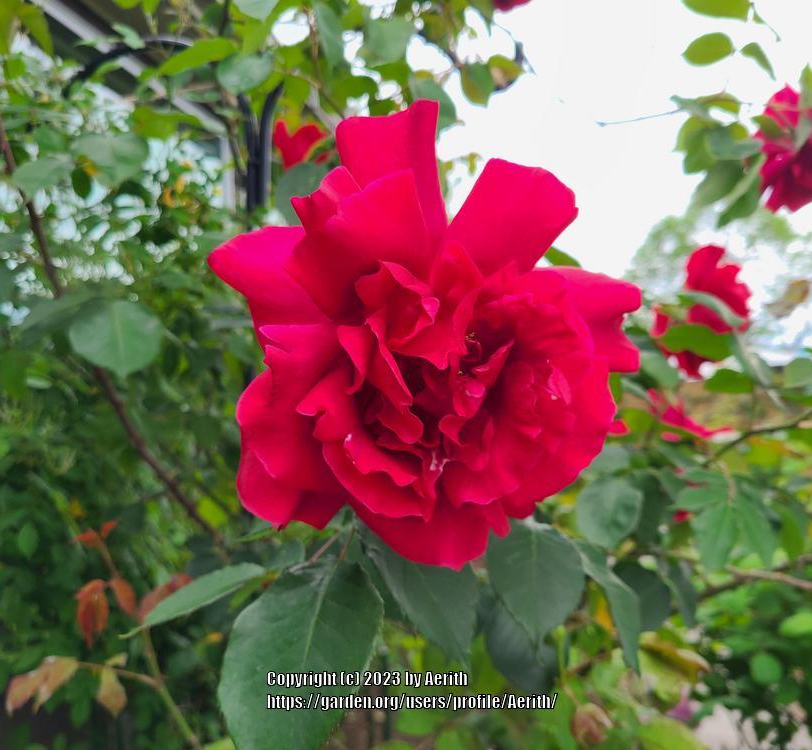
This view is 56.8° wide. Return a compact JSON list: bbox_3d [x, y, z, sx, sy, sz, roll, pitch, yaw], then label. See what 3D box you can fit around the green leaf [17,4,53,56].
[{"bbox_3d":[-0.252,-0.234,0.510,0.022,0.039,0.009,-29,0,26],"label":"green leaf"}]

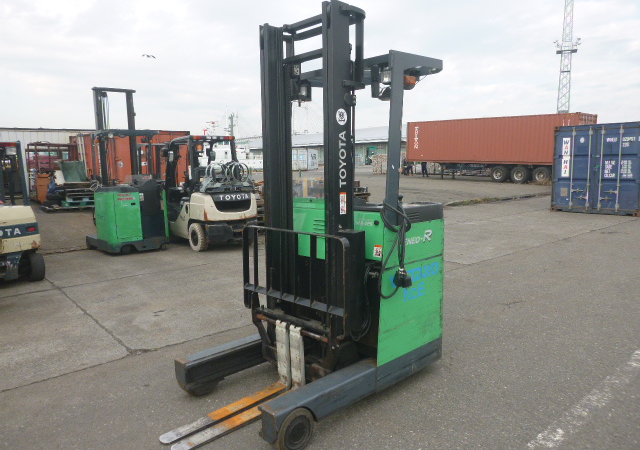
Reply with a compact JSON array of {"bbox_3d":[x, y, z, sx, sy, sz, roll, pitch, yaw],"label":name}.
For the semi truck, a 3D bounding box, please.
[{"bbox_3d":[11.336,-5.024,31.063,2.500,4.053,12.400,-8,12,-38],"label":"semi truck"}]

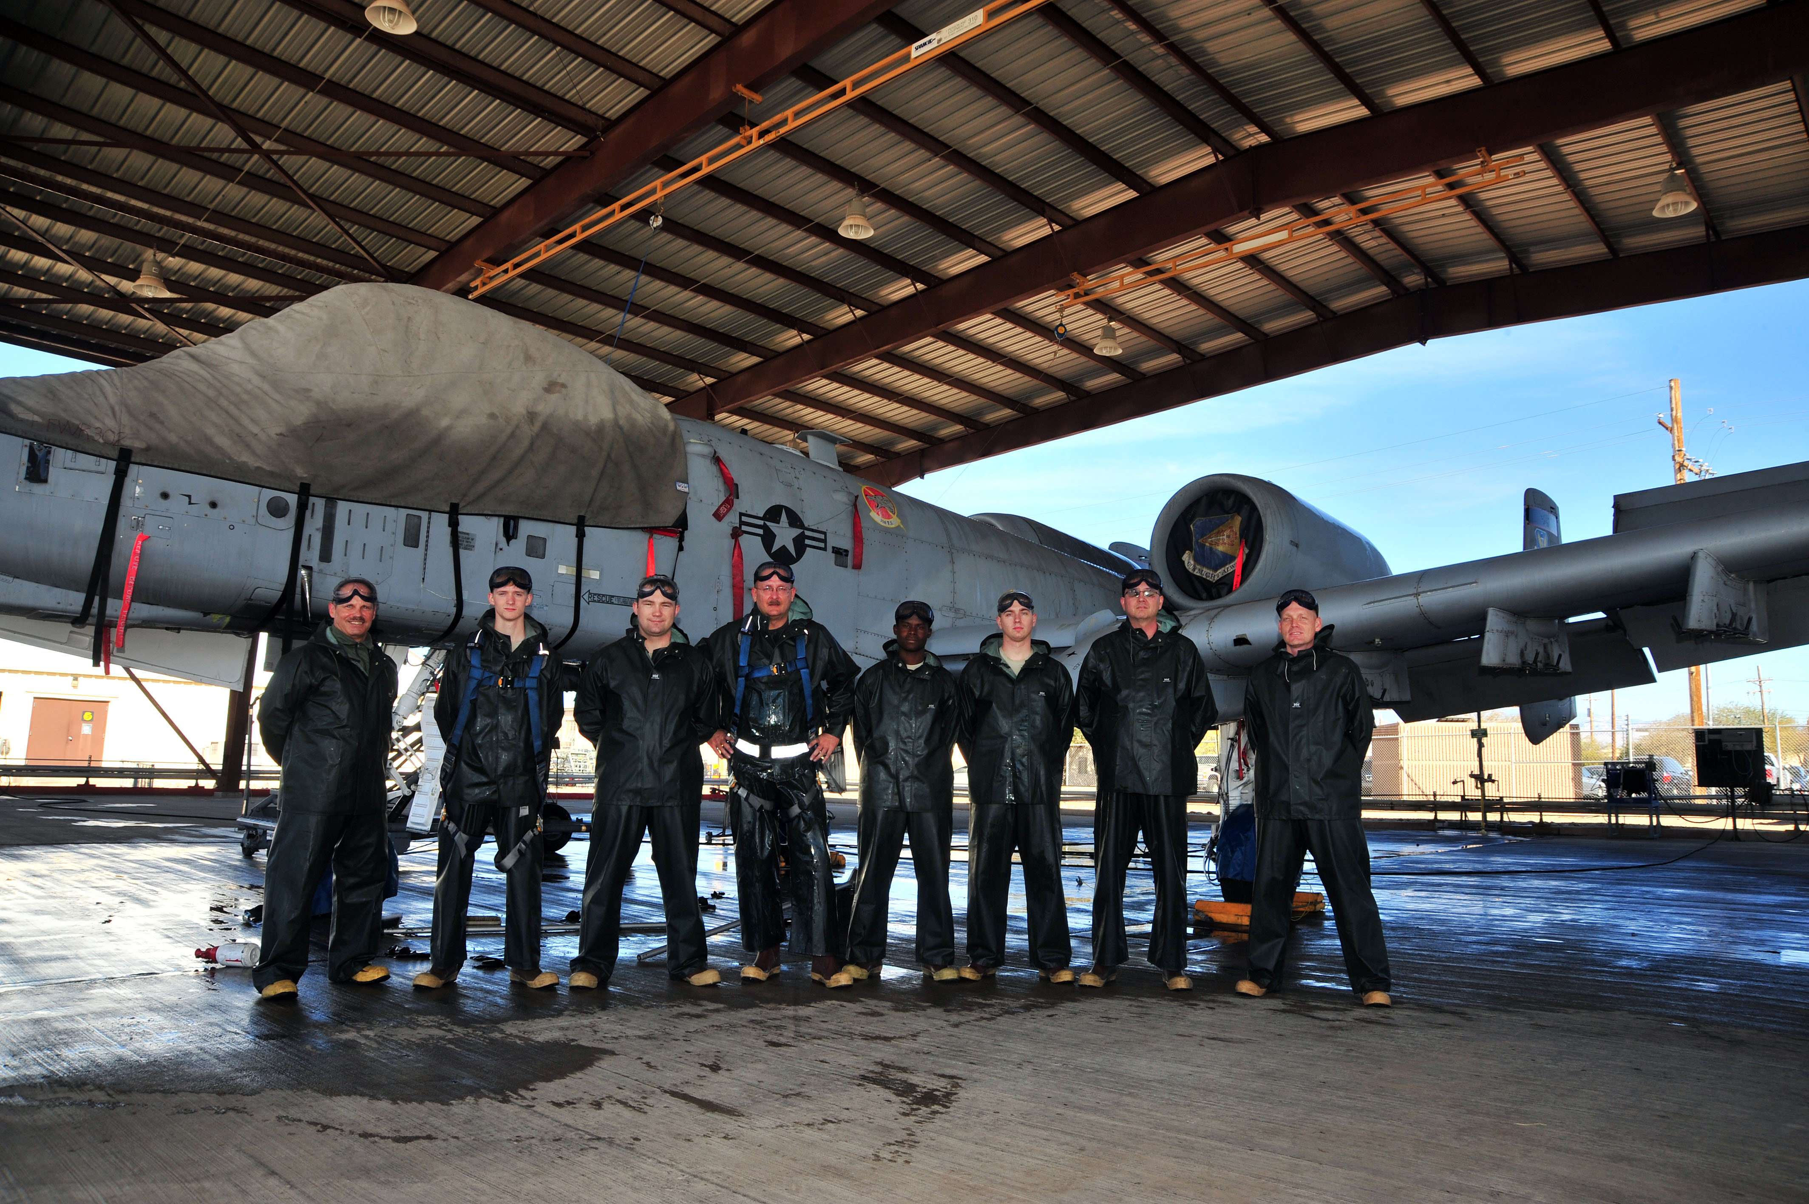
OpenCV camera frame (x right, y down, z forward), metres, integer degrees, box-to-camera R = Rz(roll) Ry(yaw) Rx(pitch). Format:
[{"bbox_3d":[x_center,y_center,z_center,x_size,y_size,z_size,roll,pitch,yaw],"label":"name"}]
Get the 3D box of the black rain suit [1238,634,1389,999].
[{"bbox_3d":[1.806,0.903,5.310,0.619,1.579,0.380,-2,-7,19],"label":"black rain suit"}]

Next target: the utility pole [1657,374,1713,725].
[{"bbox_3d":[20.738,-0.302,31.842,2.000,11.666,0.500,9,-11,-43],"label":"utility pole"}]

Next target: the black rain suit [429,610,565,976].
[{"bbox_3d":[-1.796,0.825,5.328,0.577,1.587,0.380,3,-7,-13],"label":"black rain suit"}]

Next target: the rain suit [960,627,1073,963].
[{"bbox_3d":[0.518,0.922,5.641,0.540,1.550,0.380,0,-7,5],"label":"rain suit"}]

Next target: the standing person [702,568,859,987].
[{"bbox_3d":[-0.565,0.730,5.509,0.677,1.875,0.460,2,-8,-6],"label":"standing person"}]

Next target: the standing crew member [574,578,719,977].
[{"bbox_3d":[-1.161,0.775,5.433,0.667,1.811,0.430,2,-7,-12],"label":"standing crew member"}]

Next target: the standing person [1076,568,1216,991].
[{"bbox_3d":[1.107,0.780,5.541,0.631,1.893,0.430,-1,-7,11],"label":"standing person"}]

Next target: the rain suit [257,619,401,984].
[{"bbox_3d":[-2.484,0.739,5.173,0.500,1.728,0.600,-6,-11,41],"label":"rain suit"}]

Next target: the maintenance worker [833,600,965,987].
[{"bbox_3d":[-0.026,0.863,5.636,0.615,1.754,0.430,1,-7,0],"label":"maintenance worker"}]

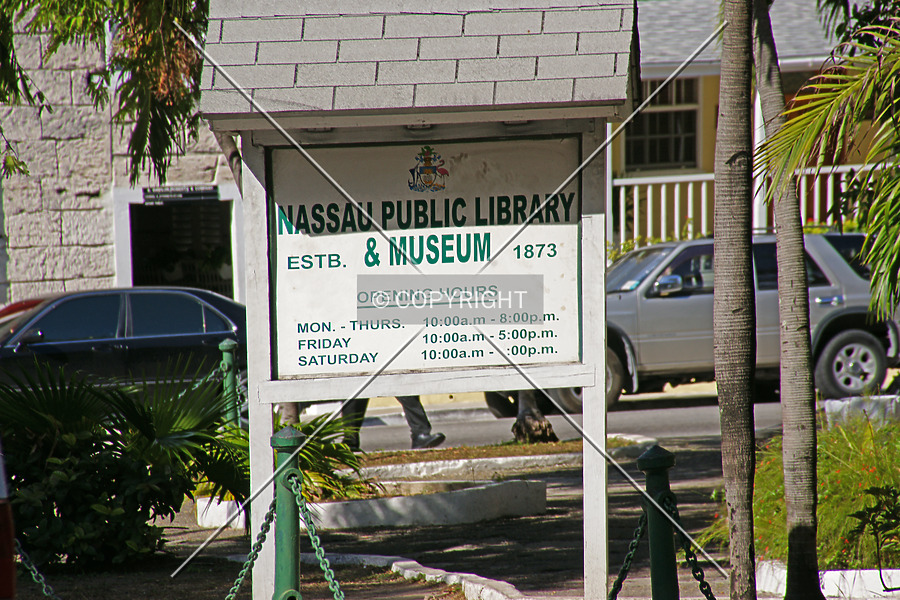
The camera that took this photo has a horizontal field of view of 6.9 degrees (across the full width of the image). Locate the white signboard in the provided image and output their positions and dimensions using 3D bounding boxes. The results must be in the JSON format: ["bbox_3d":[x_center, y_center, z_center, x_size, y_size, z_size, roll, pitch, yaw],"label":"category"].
[{"bbox_3d":[-0.090,-0.167,29.100,1.220,0.920,0.050,-1,2,3],"label":"white signboard"}]

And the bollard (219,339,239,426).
[{"bbox_3d":[-1.516,0.742,52.000,0.132,0.950,0.132,-2,0,0],"label":"bollard"}]

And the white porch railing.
[{"bbox_3d":[3.096,-0.868,77.000,3.100,0.920,0.080,-2,2,-14],"label":"white porch railing"}]

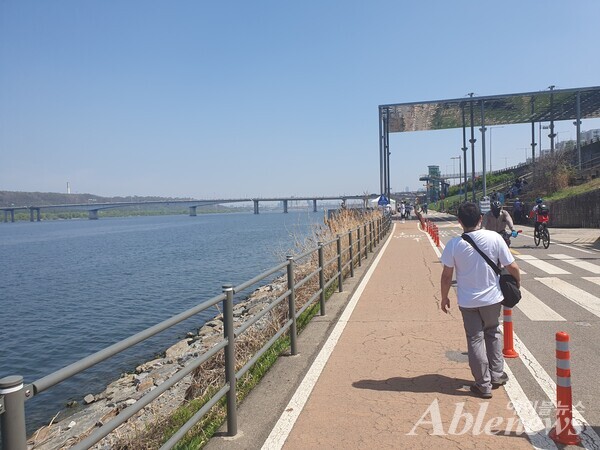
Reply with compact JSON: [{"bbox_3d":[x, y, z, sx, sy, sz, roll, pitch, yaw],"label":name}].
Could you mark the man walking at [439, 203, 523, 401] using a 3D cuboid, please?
[{"bbox_3d":[1.634,0.647,4.116,0.660,1.700,0.500,-2,2,15],"label":"man walking"}]

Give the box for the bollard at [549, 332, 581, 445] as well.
[{"bbox_3d":[1.858,1.141,3.164,0.220,0.760,0.220,-2,2,14],"label":"bollard"}]

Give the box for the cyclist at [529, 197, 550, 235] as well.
[{"bbox_3d":[8.043,-0.243,15.200,0.580,1.320,0.850,-2,2,14],"label":"cyclist"}]

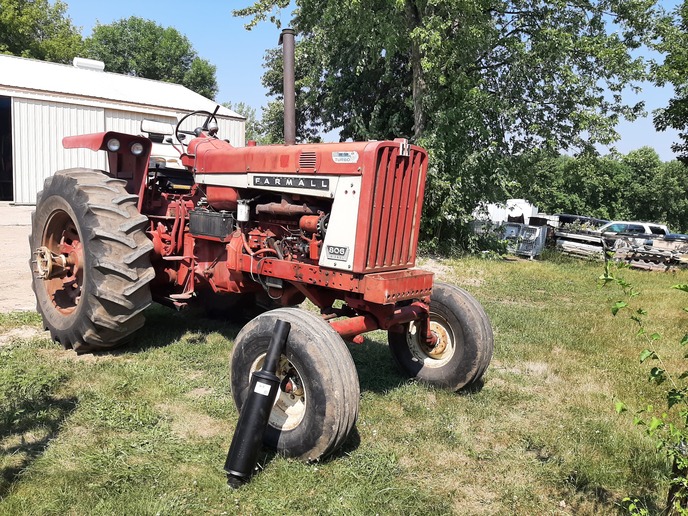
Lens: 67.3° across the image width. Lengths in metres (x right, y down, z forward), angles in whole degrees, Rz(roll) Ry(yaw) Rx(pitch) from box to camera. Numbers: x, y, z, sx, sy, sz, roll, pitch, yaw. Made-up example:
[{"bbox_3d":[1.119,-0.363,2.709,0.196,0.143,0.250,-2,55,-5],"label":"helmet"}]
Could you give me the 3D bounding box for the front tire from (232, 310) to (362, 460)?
[{"bbox_3d":[-0.324,0.795,3.232,0.940,0.930,0.285,8,9,37],"label":"front tire"}]

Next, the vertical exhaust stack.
[{"bbox_3d":[-0.460,-1.422,4.337,0.115,0.960,0.110,3,5,42],"label":"vertical exhaust stack"}]

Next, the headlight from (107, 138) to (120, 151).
[{"bbox_3d":[-1.958,-0.958,4.365,0.075,0.118,0.118,9,9,41],"label":"headlight"}]

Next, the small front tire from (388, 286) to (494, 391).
[{"bbox_3d":[0.822,0.691,4.502,0.940,0.930,0.285,8,9,39],"label":"small front tire"}]

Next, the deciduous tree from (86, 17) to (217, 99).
[{"bbox_3d":[-15.692,-12.070,41.986,11.300,14.200,11.000,0,7,-21],"label":"deciduous tree"}]

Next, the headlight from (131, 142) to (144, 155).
[{"bbox_3d":[-1.823,-0.958,4.527,0.075,0.118,0.118,9,9,41],"label":"headlight"}]

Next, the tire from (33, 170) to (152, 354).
[{"bbox_3d":[-2.401,0.034,4.848,1.720,1.710,0.480,9,9,41],"label":"tire"}]

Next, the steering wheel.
[{"bbox_3d":[-1.486,-1.301,5.260,0.455,0.455,0.070,-5,52,-48],"label":"steering wheel"}]

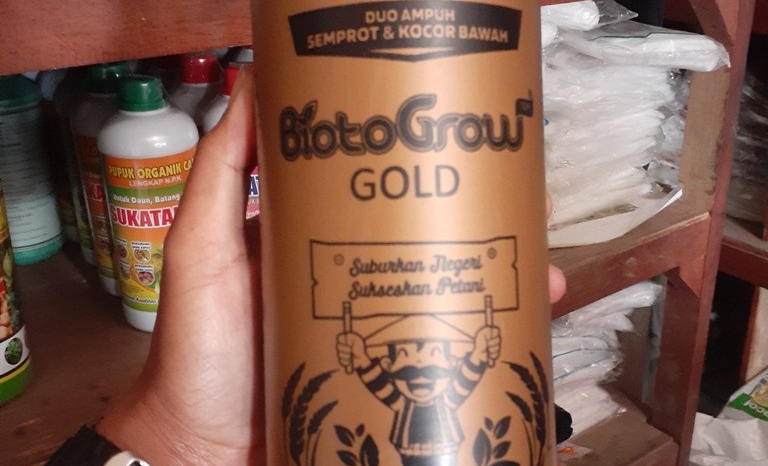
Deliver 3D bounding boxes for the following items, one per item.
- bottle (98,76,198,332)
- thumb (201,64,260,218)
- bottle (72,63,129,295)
[{"bbox_3d":[-0.211,-0.029,0.746,0.088,0.228,0.088,-7,22,-15],"label":"bottle"},{"bbox_3d":[-0.050,-0.030,0.256,0.021,0.051,0.022,11,-3,-24],"label":"thumb"},{"bbox_3d":[-0.263,-0.056,0.821,0.088,0.228,0.088,-7,22,-15],"label":"bottle"}]

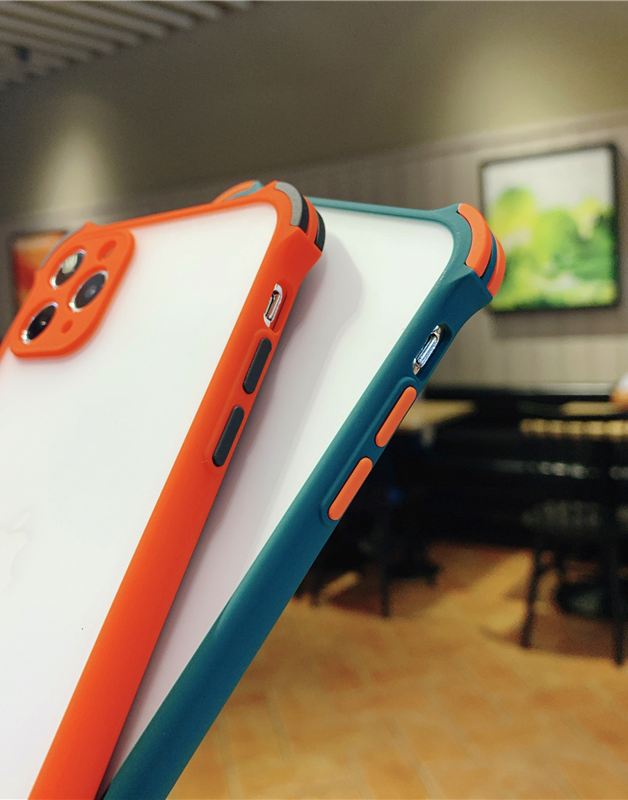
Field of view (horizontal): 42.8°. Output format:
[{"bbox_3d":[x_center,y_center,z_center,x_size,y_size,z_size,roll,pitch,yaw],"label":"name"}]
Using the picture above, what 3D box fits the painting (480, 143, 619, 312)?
[{"bbox_3d":[1.217,-0.869,4.167,0.690,0.810,0.050,2,10,34],"label":"painting"}]

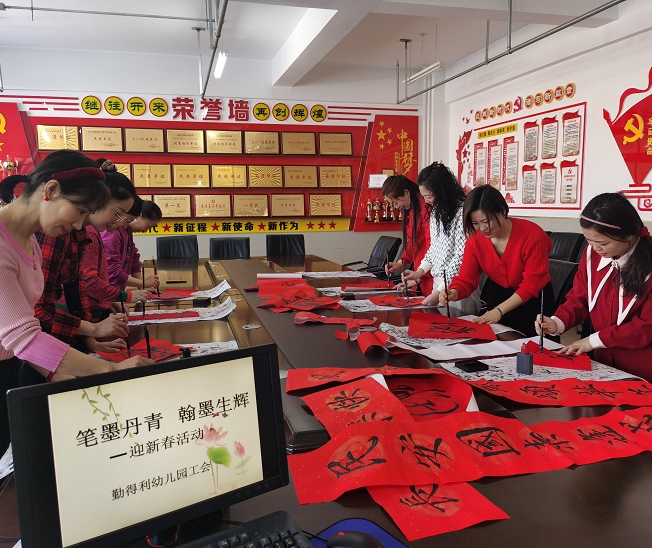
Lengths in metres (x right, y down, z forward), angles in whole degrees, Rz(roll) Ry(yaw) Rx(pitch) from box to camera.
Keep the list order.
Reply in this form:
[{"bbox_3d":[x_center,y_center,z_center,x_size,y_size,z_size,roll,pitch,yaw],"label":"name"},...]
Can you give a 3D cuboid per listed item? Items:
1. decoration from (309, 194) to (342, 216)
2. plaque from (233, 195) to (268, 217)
[{"bbox_3d":[0.000,-1.162,9.595,0.580,0.380,0.030,-2,8,-15],"label":"decoration"},{"bbox_3d":[-1.198,-1.091,9.137,0.565,0.360,0.030,-2,8,-14],"label":"plaque"}]

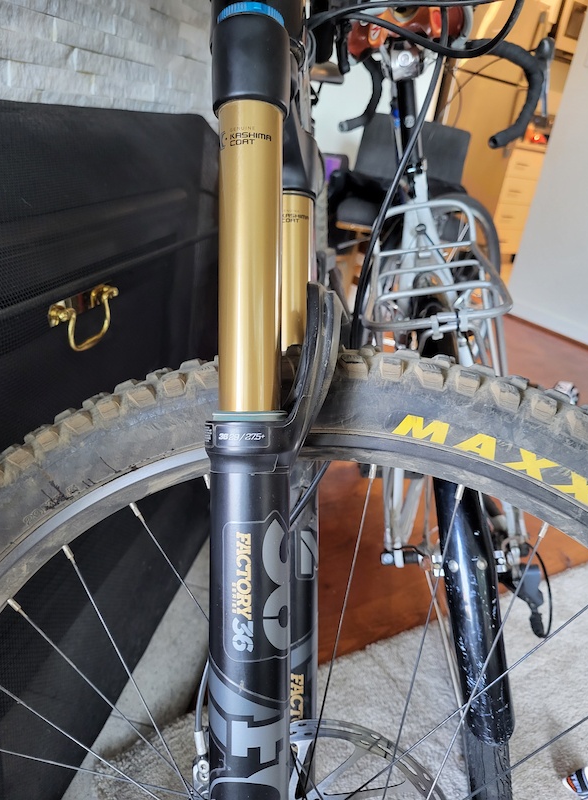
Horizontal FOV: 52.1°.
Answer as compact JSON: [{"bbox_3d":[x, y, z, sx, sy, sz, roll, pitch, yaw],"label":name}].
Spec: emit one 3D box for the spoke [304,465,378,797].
[{"bbox_3d":[0.022,0.181,0.386,0.004,0.284,0.004,12,-6,8],"label":"spoke"}]

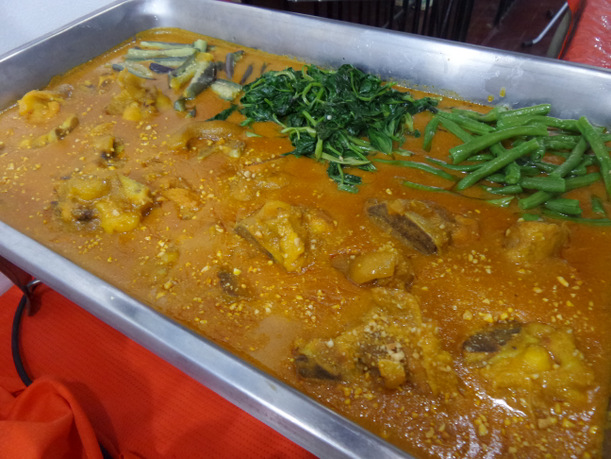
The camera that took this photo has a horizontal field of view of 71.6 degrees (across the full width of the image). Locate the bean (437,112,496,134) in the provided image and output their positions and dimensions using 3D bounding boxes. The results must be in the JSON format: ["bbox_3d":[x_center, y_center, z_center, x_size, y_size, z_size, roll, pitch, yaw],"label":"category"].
[{"bbox_3d":[0.123,-0.084,0.327,0.049,0.007,0.008,28,56,26],"label":"bean"}]

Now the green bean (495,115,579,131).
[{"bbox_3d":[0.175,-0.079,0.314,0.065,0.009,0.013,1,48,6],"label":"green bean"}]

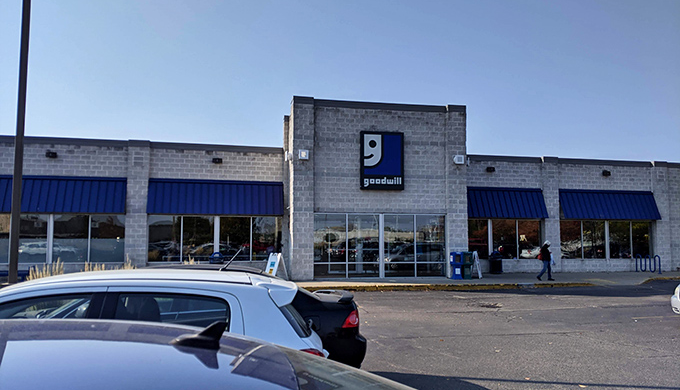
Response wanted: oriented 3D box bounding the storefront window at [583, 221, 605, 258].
[{"bbox_3d":[13.003,2.295,27.046,1.315,1.950,0.100,1,-5,-13],"label":"storefront window"}]

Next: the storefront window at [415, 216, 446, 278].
[{"bbox_3d":[3.752,2.081,21.914,1.406,2.612,0.100,1,-6,-12],"label":"storefront window"}]

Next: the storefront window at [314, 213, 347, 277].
[{"bbox_3d":[-0.388,1.995,21.013,1.357,2.583,0.100,1,-6,-12],"label":"storefront window"}]

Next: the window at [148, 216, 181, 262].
[{"bbox_3d":[-7.386,1.864,22.425,1.335,1.950,0.100,1,-5,-13],"label":"window"}]

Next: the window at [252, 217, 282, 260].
[{"bbox_3d":[-3.221,1.917,23.517,1.345,1.944,0.130,1,-5,-13],"label":"window"}]

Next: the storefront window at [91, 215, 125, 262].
[{"bbox_3d":[-9.697,1.801,22.109,1.367,2.011,0.100,1,-6,-12],"label":"storefront window"}]

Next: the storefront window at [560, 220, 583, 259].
[{"bbox_3d":[11.625,2.266,26.734,1.340,1.950,0.100,1,-5,-13],"label":"storefront window"}]

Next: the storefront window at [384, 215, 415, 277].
[{"bbox_3d":[2.432,2.056,21.627,1.331,2.606,0.100,1,-6,-12],"label":"storefront window"}]

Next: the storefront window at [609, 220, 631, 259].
[{"bbox_3d":[14.520,2.324,27.549,1.392,1.967,0.130,1,-5,-13],"label":"storefront window"}]

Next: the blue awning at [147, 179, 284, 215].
[{"bbox_3d":[-5.283,0.091,22.855,5.660,1.540,0.550,1,-6,-12],"label":"blue awning"}]

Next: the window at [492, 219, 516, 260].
[{"bbox_3d":[8.074,2.191,25.929,1.345,1.950,0.100,1,-5,-13],"label":"window"}]

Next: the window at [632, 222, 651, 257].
[{"bbox_3d":[15.831,2.354,27.847,1.175,1.946,0.130,1,-5,-13],"label":"window"}]

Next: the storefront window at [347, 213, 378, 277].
[{"bbox_3d":[0.943,2.068,21.507,1.374,2.636,0.130,1,-5,-13],"label":"storefront window"}]

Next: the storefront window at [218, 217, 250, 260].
[{"bbox_3d":[-4.601,1.907,23.218,1.374,1.994,0.100,1,-6,-12],"label":"storefront window"}]

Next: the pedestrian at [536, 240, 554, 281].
[{"bbox_3d":[8.448,2.702,21.863,0.640,1.630,0.520,1,-5,-13],"label":"pedestrian"}]

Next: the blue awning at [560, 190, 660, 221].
[{"bbox_3d":[13.908,0.483,27.201,5.600,1.570,0.560,1,-5,-13],"label":"blue awning"}]

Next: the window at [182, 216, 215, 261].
[{"bbox_3d":[-6.055,1.892,22.727,1.325,1.950,0.100,1,-5,-13],"label":"window"}]

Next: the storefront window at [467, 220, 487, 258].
[{"bbox_3d":[6.644,2.128,25.667,1.202,1.953,0.100,1,-6,-12],"label":"storefront window"}]

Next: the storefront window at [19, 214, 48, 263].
[{"bbox_3d":[-12.466,1.756,21.274,1.365,1.950,0.100,1,-5,-13],"label":"storefront window"}]

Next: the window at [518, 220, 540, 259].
[{"bbox_3d":[9.413,2.223,26.387,1.261,1.909,0.130,1,-5,-13],"label":"window"}]

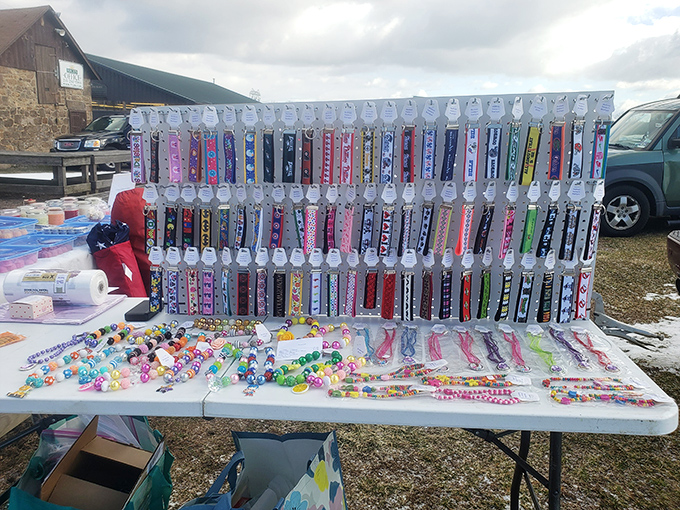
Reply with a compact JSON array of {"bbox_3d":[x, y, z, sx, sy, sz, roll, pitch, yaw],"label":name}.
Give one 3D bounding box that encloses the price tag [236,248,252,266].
[{"bbox_3d":[-0.271,0.008,1.446,0.043,0.054,0.003,1,13,7],"label":"price tag"}]

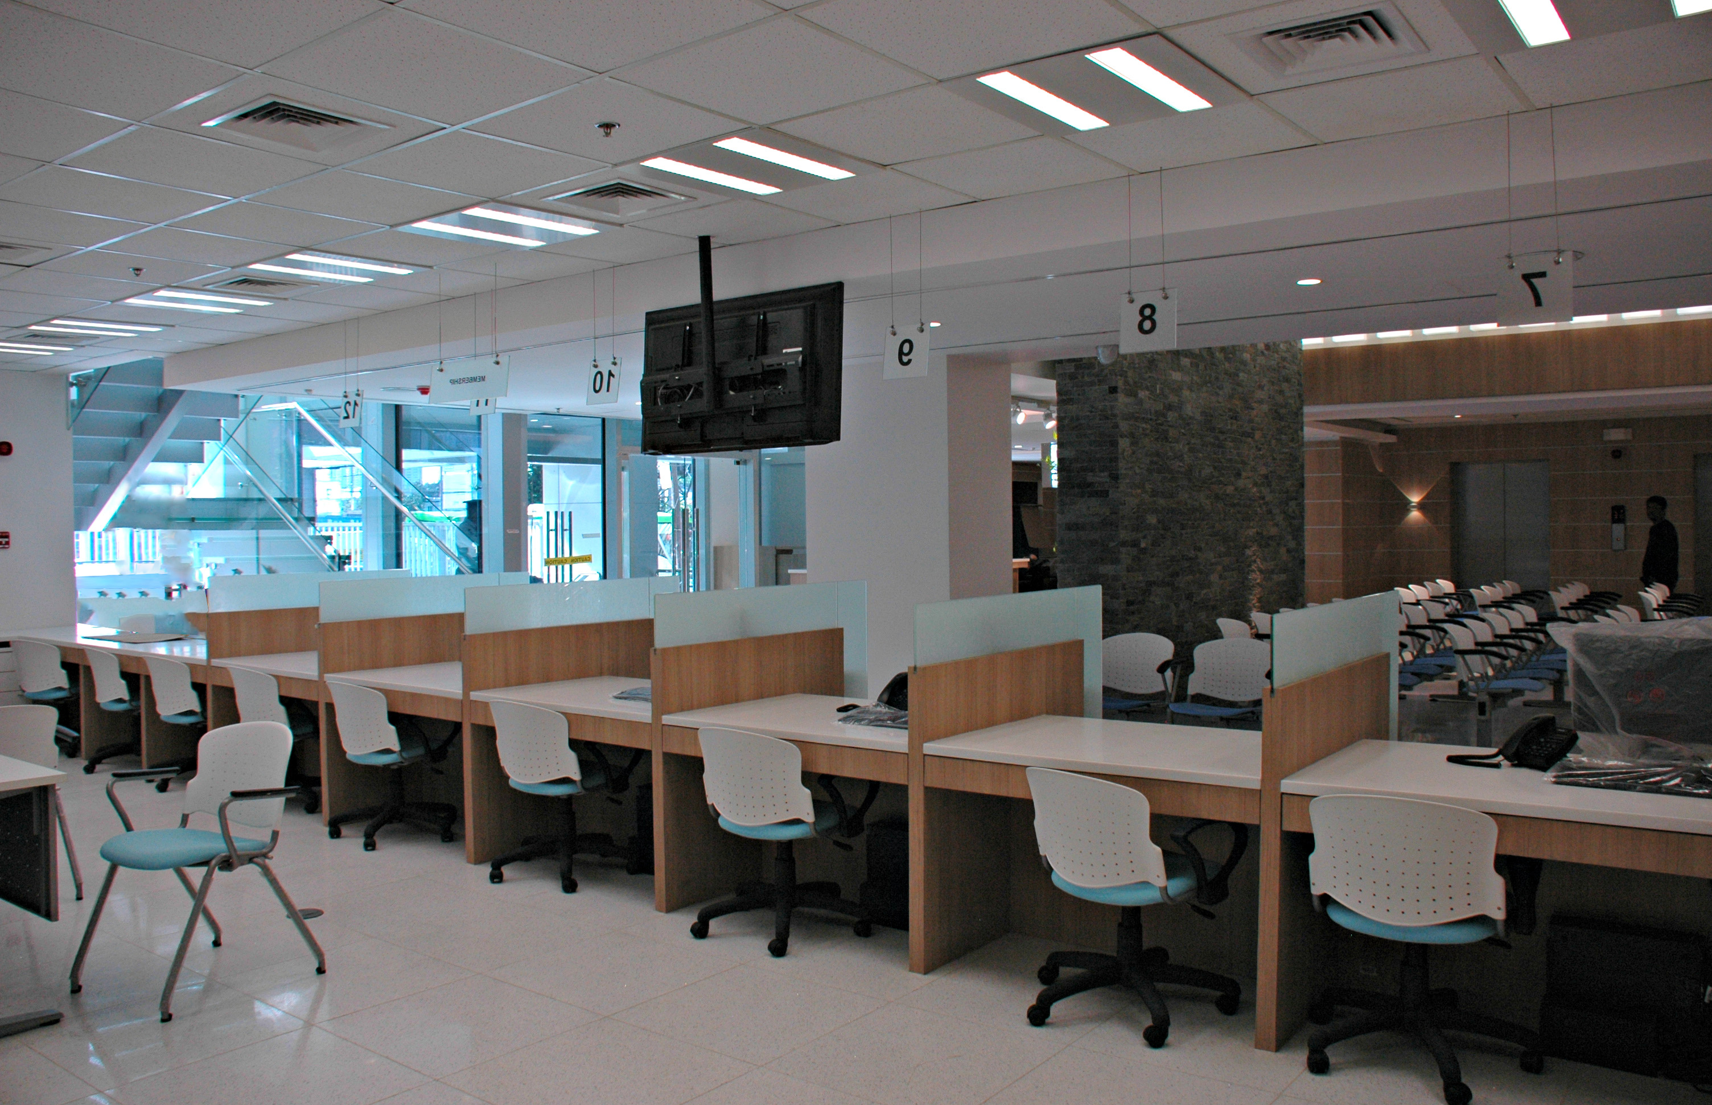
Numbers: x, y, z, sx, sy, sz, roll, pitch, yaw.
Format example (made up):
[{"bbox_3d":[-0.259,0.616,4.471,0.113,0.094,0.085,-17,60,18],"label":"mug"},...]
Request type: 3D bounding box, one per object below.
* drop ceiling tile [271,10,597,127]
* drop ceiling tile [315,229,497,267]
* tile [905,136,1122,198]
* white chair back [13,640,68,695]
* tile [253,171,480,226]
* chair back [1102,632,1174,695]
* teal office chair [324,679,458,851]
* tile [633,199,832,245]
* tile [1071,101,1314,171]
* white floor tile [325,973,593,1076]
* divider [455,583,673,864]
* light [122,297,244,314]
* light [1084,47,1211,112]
[{"bbox_3d":[-1.054,-1.194,3.169,0.610,0.020,0.590,0,2,38],"label":"drop ceiling tile"},{"bbox_3d":[-1.772,-1.232,5.149,0.595,0.020,0.595,0,2,36],"label":"drop ceiling tile"},{"bbox_3d":[0.511,-1.235,4.121,0.600,0.016,0.600,1,3,37],"label":"tile"},{"bbox_3d":[-5.458,0.770,8.618,0.480,0.370,0.150,0,2,22],"label":"white chair back"},{"bbox_3d":[-1.651,-1.199,4.321,0.595,0.020,0.595,0,2,36],"label":"tile"},{"bbox_3d":[1.555,0.626,7.152,0.470,0.360,0.120,0,2,37],"label":"chair back"},{"bbox_3d":[-2.178,0.978,6.237,0.600,0.780,0.620,0,2,37],"label":"teal office chair"},{"bbox_3d":[-0.445,-1.248,4.858,0.610,0.020,0.560,0,2,38],"label":"tile"},{"bbox_3d":[0.992,-1.240,3.810,0.595,0.020,0.580,0,2,36],"label":"tile"},{"bbox_3d":[-1.146,1.362,3.713,0.600,0.012,0.600,1,3,37],"label":"white floor tile"},{"bbox_3d":[-1.246,0.703,5.802,0.050,1.160,1.200,1,3,37],"label":"divider"},{"bbox_3d":[-3.334,-1.245,6.373,0.100,0.050,0.590,0,2,36],"label":"light"},{"bbox_3d":[0.758,-1.227,3.297,0.095,0.050,0.590,0,2,36],"label":"light"}]

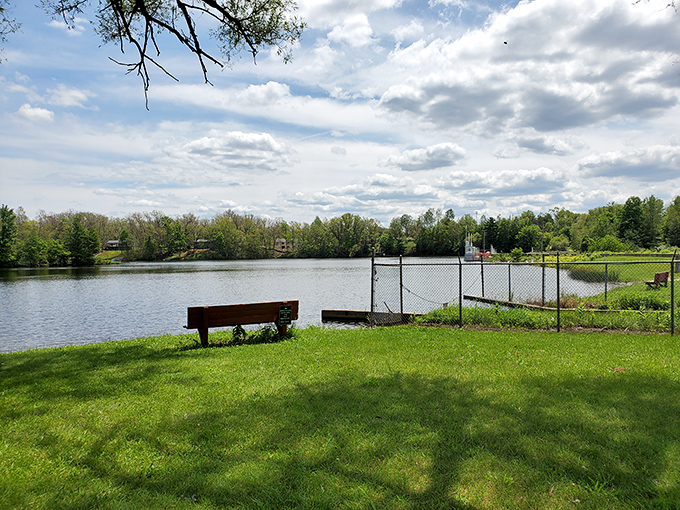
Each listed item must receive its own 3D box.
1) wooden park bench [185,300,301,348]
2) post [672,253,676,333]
[{"bbox_3d":[-2.165,1.484,11.330,2.470,0.820,0.600,-1,0,-28],"label":"wooden park bench"},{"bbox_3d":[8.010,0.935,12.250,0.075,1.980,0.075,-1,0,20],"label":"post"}]

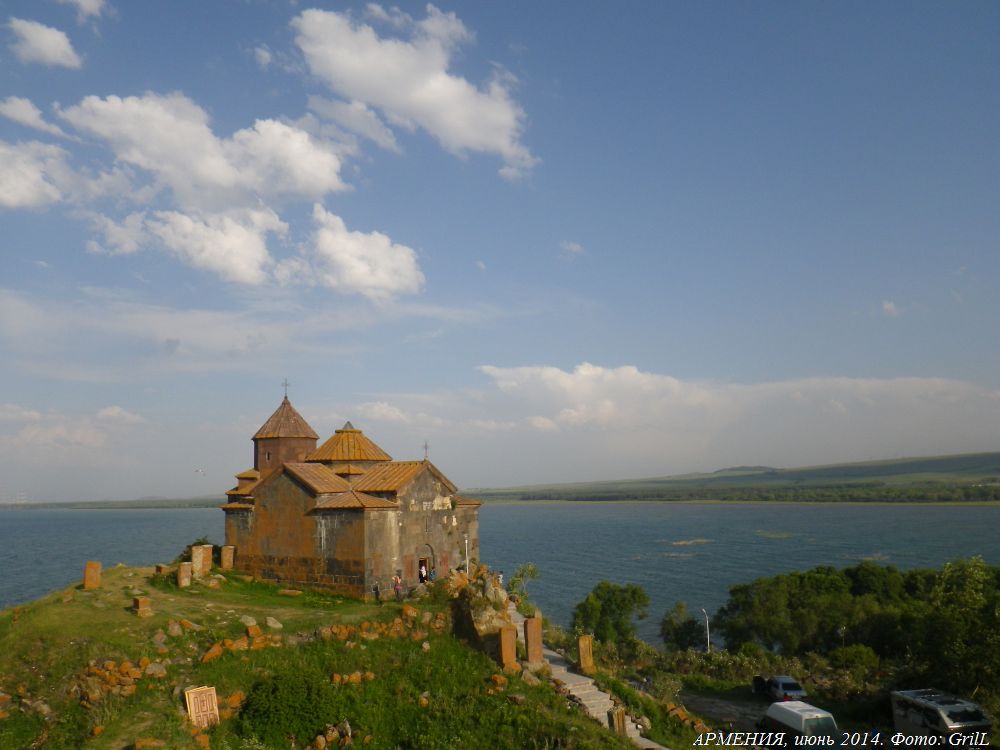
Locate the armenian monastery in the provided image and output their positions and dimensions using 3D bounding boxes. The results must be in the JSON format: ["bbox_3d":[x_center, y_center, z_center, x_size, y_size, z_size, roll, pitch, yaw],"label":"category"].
[{"bbox_3d":[-13.502,9.358,69.003,19.400,16.380,13.200,-7,-11,36],"label":"armenian monastery"}]

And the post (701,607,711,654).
[{"bbox_3d":[19.690,24.842,77.032,0.850,5.040,0.220,0,-9,0],"label":"post"}]

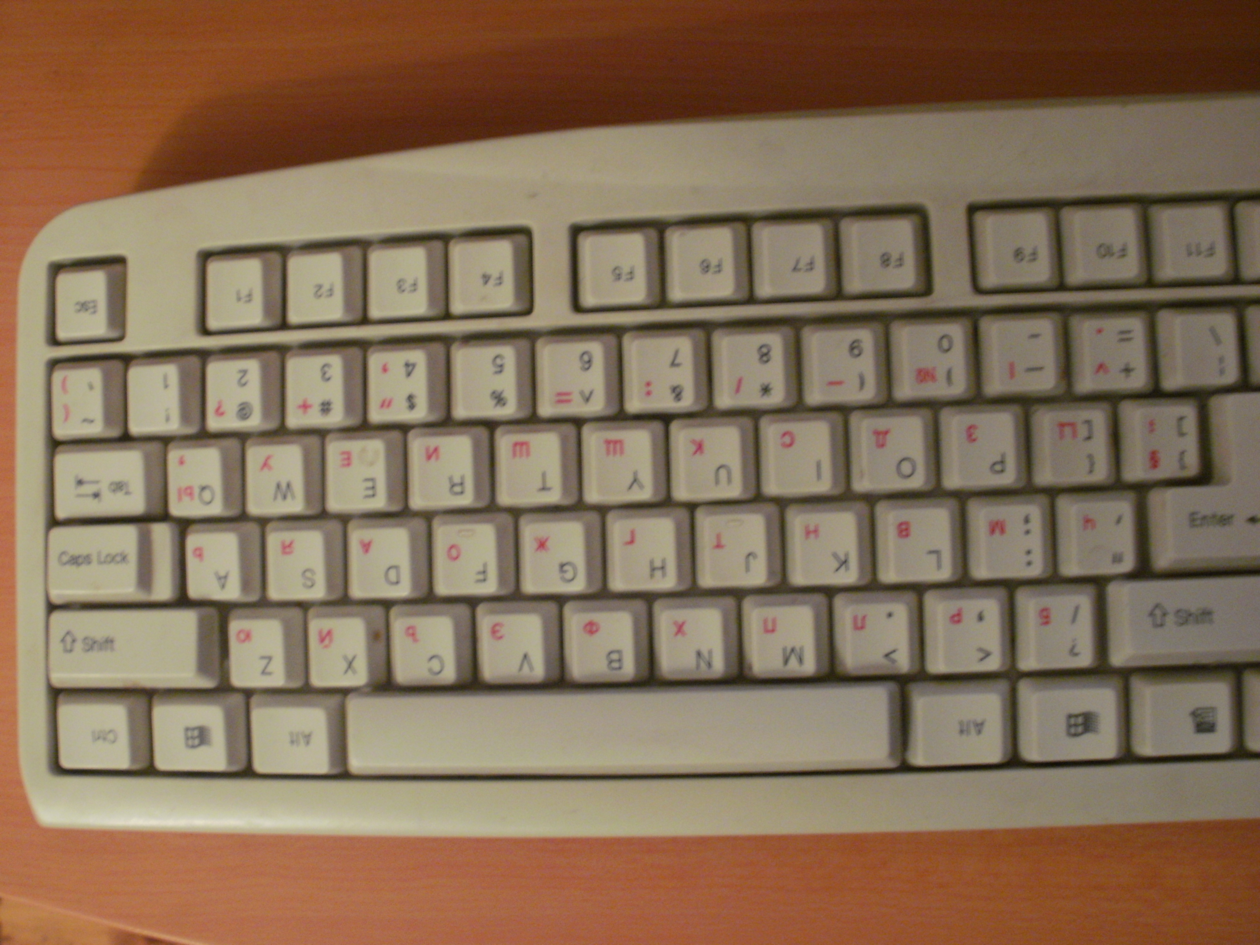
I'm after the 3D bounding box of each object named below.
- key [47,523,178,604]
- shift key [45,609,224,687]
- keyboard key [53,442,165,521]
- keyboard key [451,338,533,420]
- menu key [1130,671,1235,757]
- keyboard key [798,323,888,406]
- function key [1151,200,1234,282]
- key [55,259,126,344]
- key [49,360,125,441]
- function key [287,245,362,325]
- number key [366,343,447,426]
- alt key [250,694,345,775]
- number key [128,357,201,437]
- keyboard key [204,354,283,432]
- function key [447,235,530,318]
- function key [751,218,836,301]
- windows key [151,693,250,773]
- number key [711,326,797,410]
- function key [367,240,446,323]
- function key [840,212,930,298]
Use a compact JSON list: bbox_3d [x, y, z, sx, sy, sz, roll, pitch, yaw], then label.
[{"bbox_3d":[-0.116,0.020,0.356,0.031,0.008,0.018,-2,85,7],"label":"key"},{"bbox_3d":[-0.110,0.039,0.351,0.041,0.007,0.018,-2,86,7],"label":"shift key"},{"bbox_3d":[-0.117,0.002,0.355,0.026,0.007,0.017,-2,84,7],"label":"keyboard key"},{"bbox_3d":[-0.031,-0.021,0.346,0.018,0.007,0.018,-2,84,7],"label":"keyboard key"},{"bbox_3d":[0.112,0.049,0.323,0.023,0.007,0.018,-2,86,7],"label":"menu key"},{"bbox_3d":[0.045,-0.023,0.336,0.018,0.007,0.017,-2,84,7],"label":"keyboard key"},{"bbox_3d":[0.118,-0.049,0.336,0.017,0.008,0.018,-2,85,7],"label":"function key"},{"bbox_3d":[-0.124,-0.039,0.364,0.017,0.008,0.018,-2,85,7],"label":"key"},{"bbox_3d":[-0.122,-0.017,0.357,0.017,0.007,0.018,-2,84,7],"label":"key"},{"bbox_3d":[-0.069,-0.042,0.358,0.018,0.008,0.018,-2,85,7],"label":"function key"},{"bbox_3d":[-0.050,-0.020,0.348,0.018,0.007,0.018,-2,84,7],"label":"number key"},{"bbox_3d":[-0.073,0.057,0.345,0.022,0.007,0.018,-2,86,7],"label":"alt key"},{"bbox_3d":[-0.105,-0.017,0.358,0.017,0.008,0.018,-2,85,7],"label":"number key"},{"bbox_3d":[-0.086,-0.018,0.352,0.018,0.007,0.018,-2,86,7],"label":"keyboard key"},{"bbox_3d":[-0.031,-0.043,0.347,0.018,0.007,0.018,-2,86,7],"label":"function key"},{"bbox_3d":[0.035,-0.047,0.346,0.018,0.008,0.018,-2,85,7],"label":"function key"},{"bbox_3d":[-0.096,0.057,0.353,0.022,0.008,0.018,-2,85,7],"label":"windows key"},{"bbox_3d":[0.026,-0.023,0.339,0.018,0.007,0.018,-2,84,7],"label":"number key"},{"bbox_3d":[-0.050,-0.043,0.350,0.018,0.007,0.018,-2,86,7],"label":"function key"},{"bbox_3d":[0.054,-0.047,0.343,0.018,0.008,0.018,-2,85,7],"label":"function key"}]

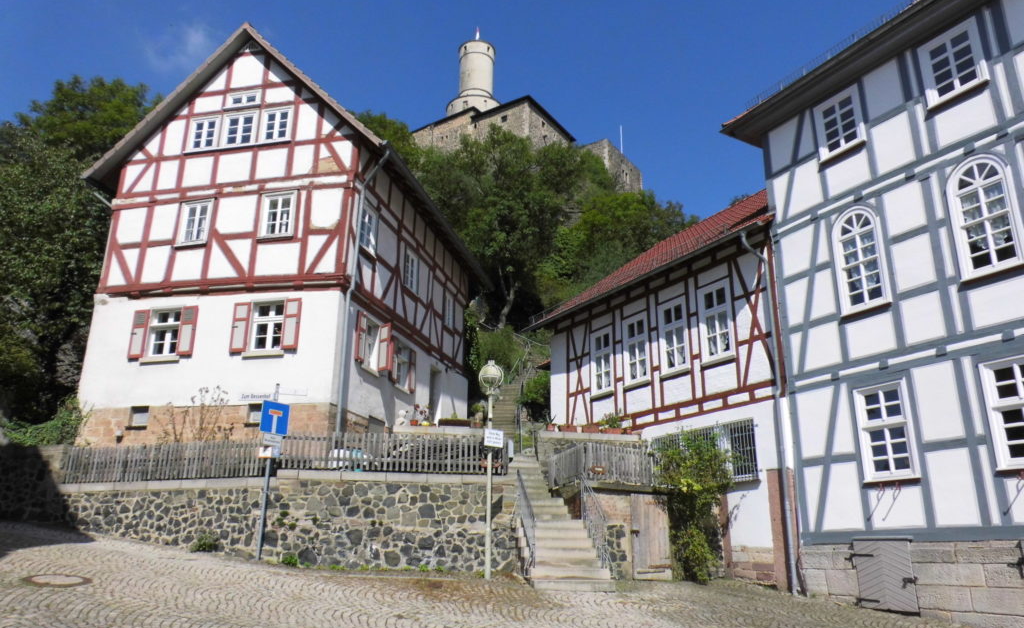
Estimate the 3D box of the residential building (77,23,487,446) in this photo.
[{"bbox_3d":[-6.138,-0.711,23.032,8.684,11.858,10.224,-3,-18,12],"label":"residential building"}]

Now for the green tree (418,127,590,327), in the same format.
[{"bbox_3d":[-0.392,-4.750,39.167,8.837,11.273,8.500,1,-17,0],"label":"green tree"}]

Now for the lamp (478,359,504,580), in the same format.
[{"bbox_3d":[-0.382,2.779,13.585,0.430,3.972,0.430,1,-17,0],"label":"lamp"}]

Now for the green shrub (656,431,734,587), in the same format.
[{"bbox_3d":[3.681,3.878,14.937,0.950,2.922,1.300,9,-19,-26],"label":"green shrub"}]

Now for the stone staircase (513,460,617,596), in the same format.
[{"bbox_3d":[0.592,4.137,15.526,1.400,2.880,5.200,4,-18,-10],"label":"stone staircase"}]

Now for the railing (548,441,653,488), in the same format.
[{"bbox_3d":[2.021,3.721,17.689,1.723,0.836,3.052,5,-18,-13],"label":"railing"}]

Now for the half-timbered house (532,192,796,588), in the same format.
[{"bbox_3d":[6.049,1.593,19.122,7.500,10.050,9.593,9,-19,-26],"label":"half-timbered house"}]

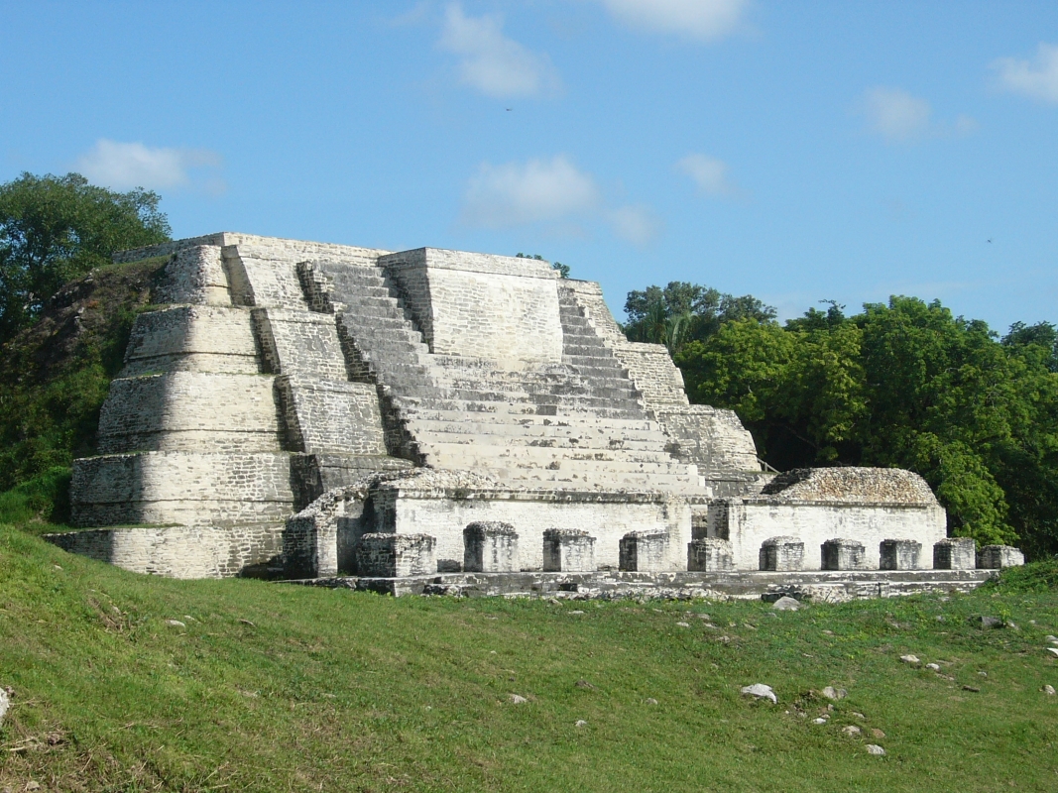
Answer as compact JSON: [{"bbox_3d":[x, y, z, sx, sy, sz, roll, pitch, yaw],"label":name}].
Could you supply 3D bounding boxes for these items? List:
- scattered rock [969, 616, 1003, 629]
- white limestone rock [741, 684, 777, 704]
[{"bbox_3d":[10.224,5.052,54.000,0.780,0.300,0.540,0,-4,0],"label":"scattered rock"},{"bbox_3d":[2.656,3.456,28.000,0.420,0.210,0.310,0,-4,0],"label":"white limestone rock"}]

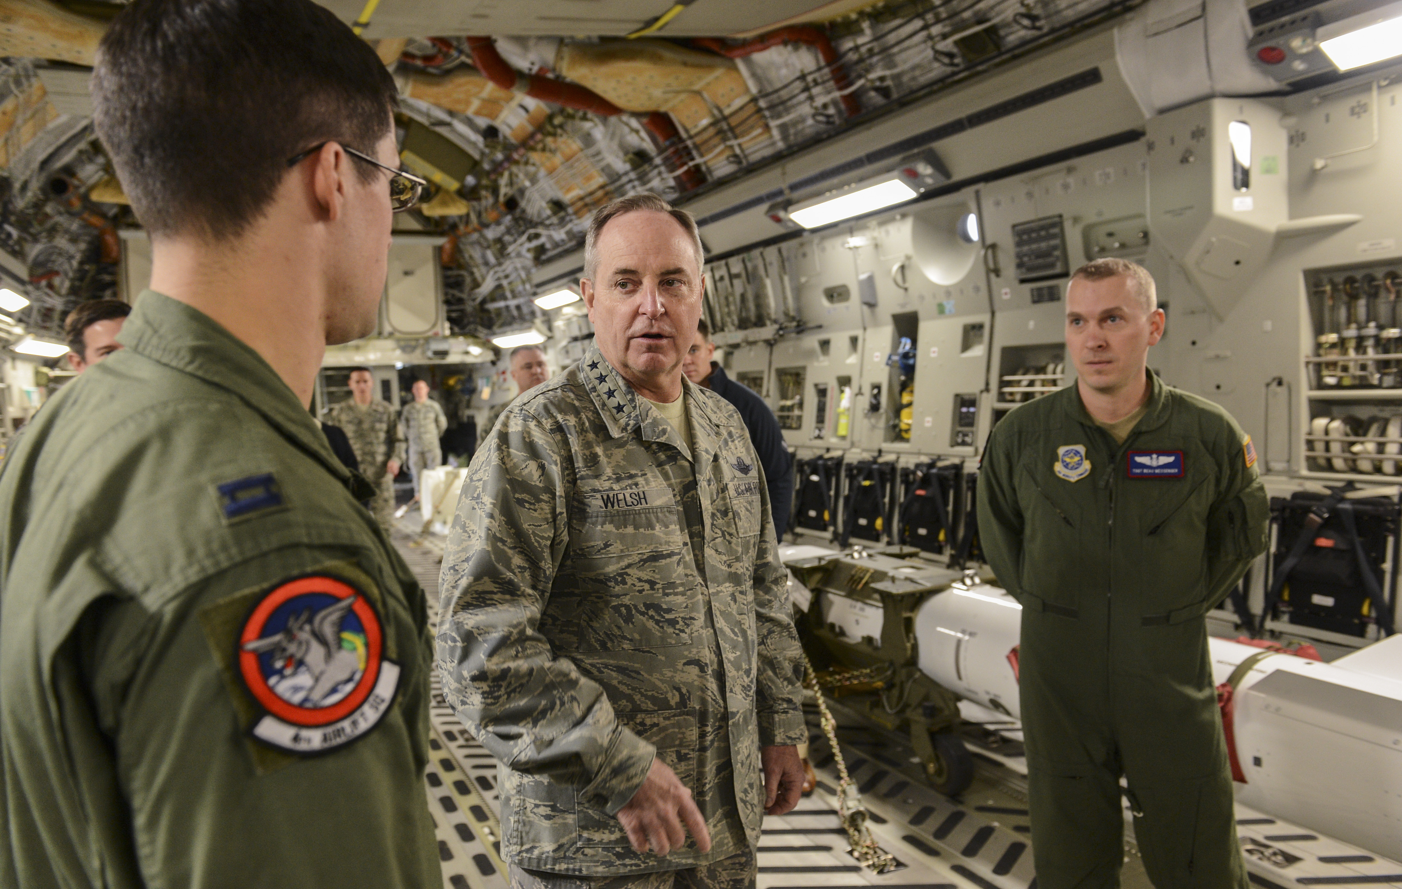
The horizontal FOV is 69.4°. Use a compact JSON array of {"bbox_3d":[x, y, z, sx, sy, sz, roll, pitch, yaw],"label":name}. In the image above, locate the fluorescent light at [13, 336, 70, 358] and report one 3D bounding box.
[{"bbox_3d":[-6.441,-0.959,9.871,0.165,0.080,1.130,-34,11,-13],"label":"fluorescent light"}]

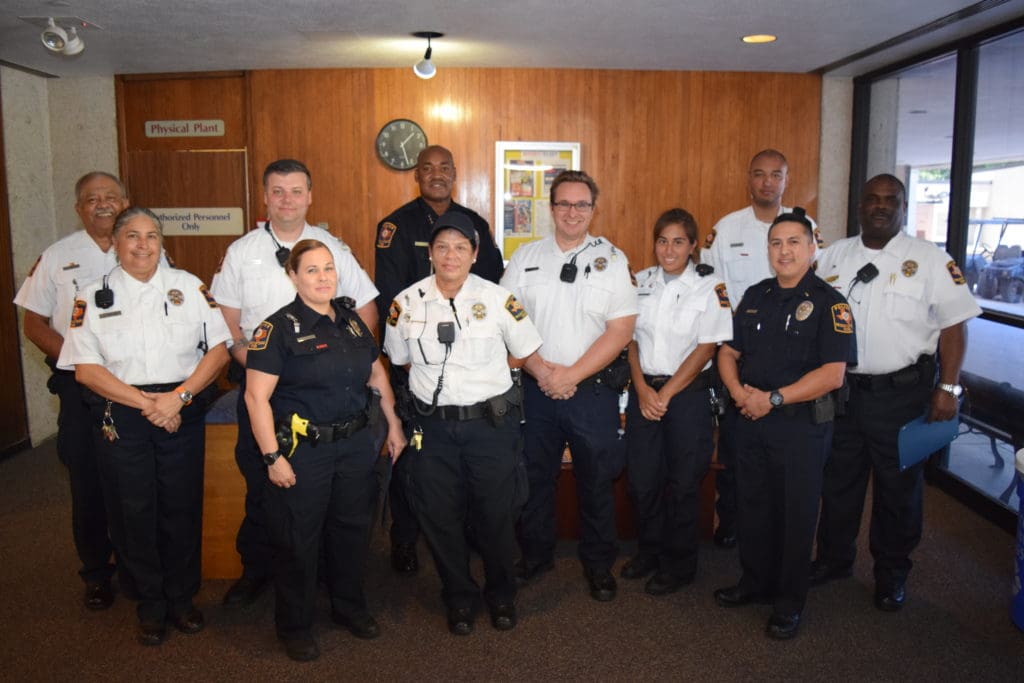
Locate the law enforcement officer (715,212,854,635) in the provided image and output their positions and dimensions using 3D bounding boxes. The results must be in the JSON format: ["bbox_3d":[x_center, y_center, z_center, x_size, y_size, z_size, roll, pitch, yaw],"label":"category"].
[{"bbox_3d":[1.037,0.309,2.945,0.540,1.630,0.430,8,12,42],"label":"law enforcement officer"}]

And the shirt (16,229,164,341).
[{"bbox_3d":[-1.673,-0.174,3.100,0.590,0.570,0.310,-5,10,-28],"label":"shirt"}]

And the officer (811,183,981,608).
[{"bbox_3d":[1.528,0.196,3.168,0.640,1.759,0.420,4,10,24],"label":"officer"}]

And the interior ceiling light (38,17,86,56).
[{"bbox_3d":[-2.487,-1.688,4.250,0.180,0.170,0.270,-1,9,-3],"label":"interior ceiling light"}]

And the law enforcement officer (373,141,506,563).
[{"bbox_3d":[-0.333,0.103,3.434,0.600,1.890,0.370,-2,9,-13],"label":"law enforcement officer"}]

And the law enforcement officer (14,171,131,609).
[{"bbox_3d":[-1.638,0.201,3.091,0.600,1.771,0.400,-4,10,-24],"label":"law enforcement officer"}]

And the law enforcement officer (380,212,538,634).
[{"bbox_3d":[-0.161,0.310,2.937,0.580,1.596,0.380,0,9,3],"label":"law enforcement officer"}]

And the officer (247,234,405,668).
[{"bbox_3d":[-0.699,0.383,2.803,0.570,1.540,0.420,-8,12,-40],"label":"officer"}]

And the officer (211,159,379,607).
[{"bbox_3d":[-0.863,0.178,3.117,0.630,1.809,0.400,-2,9,-15],"label":"officer"}]

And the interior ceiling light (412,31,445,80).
[{"bbox_3d":[-0.498,-1.694,4.550,0.185,0.275,0.210,-2,9,-10],"label":"interior ceiling light"}]

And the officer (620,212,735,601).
[{"bbox_3d":[0.703,0.256,3.284,0.470,1.630,0.370,6,11,33],"label":"officer"}]

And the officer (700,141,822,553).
[{"bbox_3d":[1.183,0.037,3.712,0.580,1.901,0.380,2,9,15],"label":"officer"}]

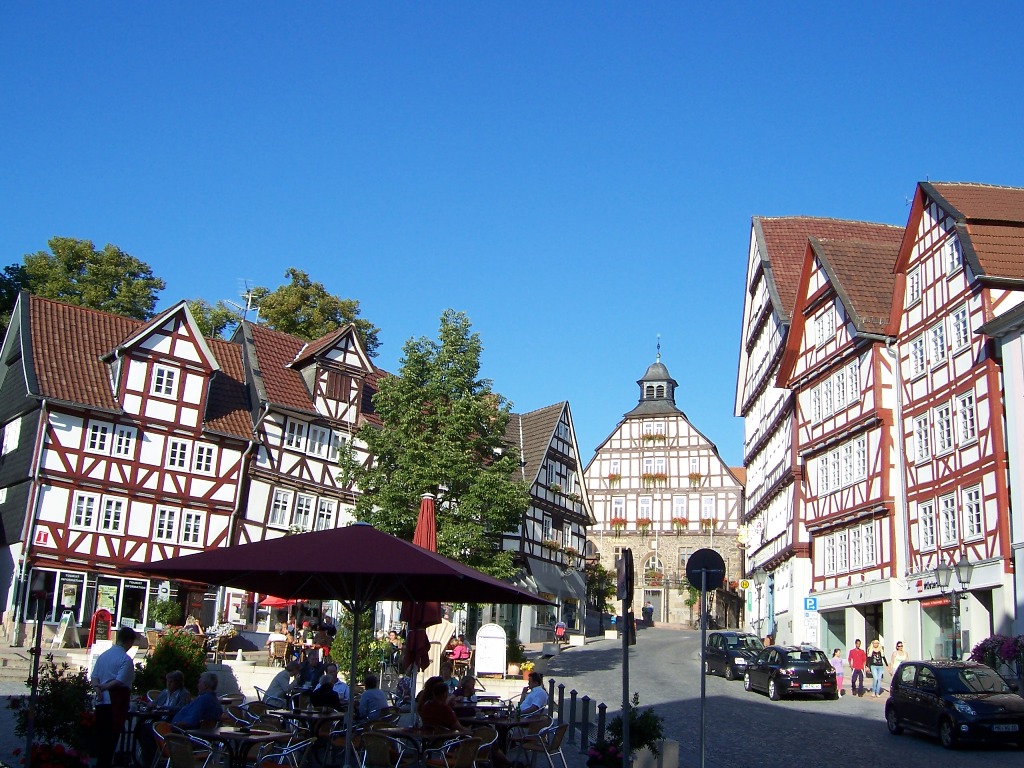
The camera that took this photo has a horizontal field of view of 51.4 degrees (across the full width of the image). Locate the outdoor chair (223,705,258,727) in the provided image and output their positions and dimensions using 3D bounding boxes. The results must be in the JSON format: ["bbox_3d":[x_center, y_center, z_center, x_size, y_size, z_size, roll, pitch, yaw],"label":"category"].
[{"bbox_3d":[-3.441,4.610,13.723,0.580,0.780,0.560,-8,-19,35],"label":"outdoor chair"}]

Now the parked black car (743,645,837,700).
[{"bbox_3d":[7.980,8.270,30.900,1.770,1.470,4.250,2,-12,-3],"label":"parked black car"}]

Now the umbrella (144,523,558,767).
[{"bbox_3d":[-1.819,3.229,12.837,3.850,3.060,3.850,-1,-16,16],"label":"umbrella"}]

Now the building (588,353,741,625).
[{"bbox_3d":[13.968,8.876,85.084,12.900,21.470,14.000,-4,-17,26],"label":"building"}]

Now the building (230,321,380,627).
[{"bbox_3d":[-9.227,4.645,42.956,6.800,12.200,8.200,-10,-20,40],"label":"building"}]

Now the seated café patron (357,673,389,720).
[{"bbox_3d":[-2.067,4.773,15.131,0.520,1.250,0.800,8,-16,-17],"label":"seated café patron"}]

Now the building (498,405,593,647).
[{"bbox_3d":[-1.261,6.208,47.999,7.500,10.400,8.200,-4,-17,24],"label":"building"}]

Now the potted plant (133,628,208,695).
[{"bbox_3d":[-7.722,6.422,24.043,1.750,1.750,1.650,3,-15,0],"label":"potted plant"}]

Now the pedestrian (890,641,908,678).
[{"bbox_3d":[11.237,8.316,30.873,0.500,1.660,0.350,-1,-16,14],"label":"pedestrian"}]

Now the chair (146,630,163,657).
[{"bbox_3d":[-11.504,8.411,34.324,0.570,0.900,0.550,12,-17,-29],"label":"chair"}]

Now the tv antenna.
[{"bbox_3d":[-10.663,-3.250,42.147,1.300,1.790,1.200,1,-15,10],"label":"tv antenna"}]

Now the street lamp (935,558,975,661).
[{"bbox_3d":[11.504,6.480,27.643,0.450,4.100,1.450,5,-15,-6],"label":"street lamp"}]

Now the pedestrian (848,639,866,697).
[{"bbox_3d":[10.480,8.620,32.300,0.520,1.700,0.420,1,-15,8],"label":"pedestrian"}]

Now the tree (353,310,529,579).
[{"bbox_3d":[-2.340,3.231,32.031,5.600,10.600,5.400,3,-15,0],"label":"tree"}]

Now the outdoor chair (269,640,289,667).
[{"bbox_3d":[-6.530,7.620,29.688,0.570,0.860,0.600,-2,-16,20],"label":"outdoor chair"}]

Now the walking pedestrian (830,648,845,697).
[{"bbox_3d":[9.729,8.645,31.800,0.420,1.420,0.360,13,-18,-32],"label":"walking pedestrian"}]

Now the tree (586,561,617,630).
[{"bbox_3d":[4.999,12.510,63.000,2.900,4.130,2.900,3,-15,0],"label":"tree"}]

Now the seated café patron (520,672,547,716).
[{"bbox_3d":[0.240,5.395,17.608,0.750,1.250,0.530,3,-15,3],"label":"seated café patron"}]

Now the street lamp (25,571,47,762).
[{"bbox_3d":[-4.944,3.119,10.994,0.240,2.350,0.240,3,-15,0],"label":"street lamp"}]

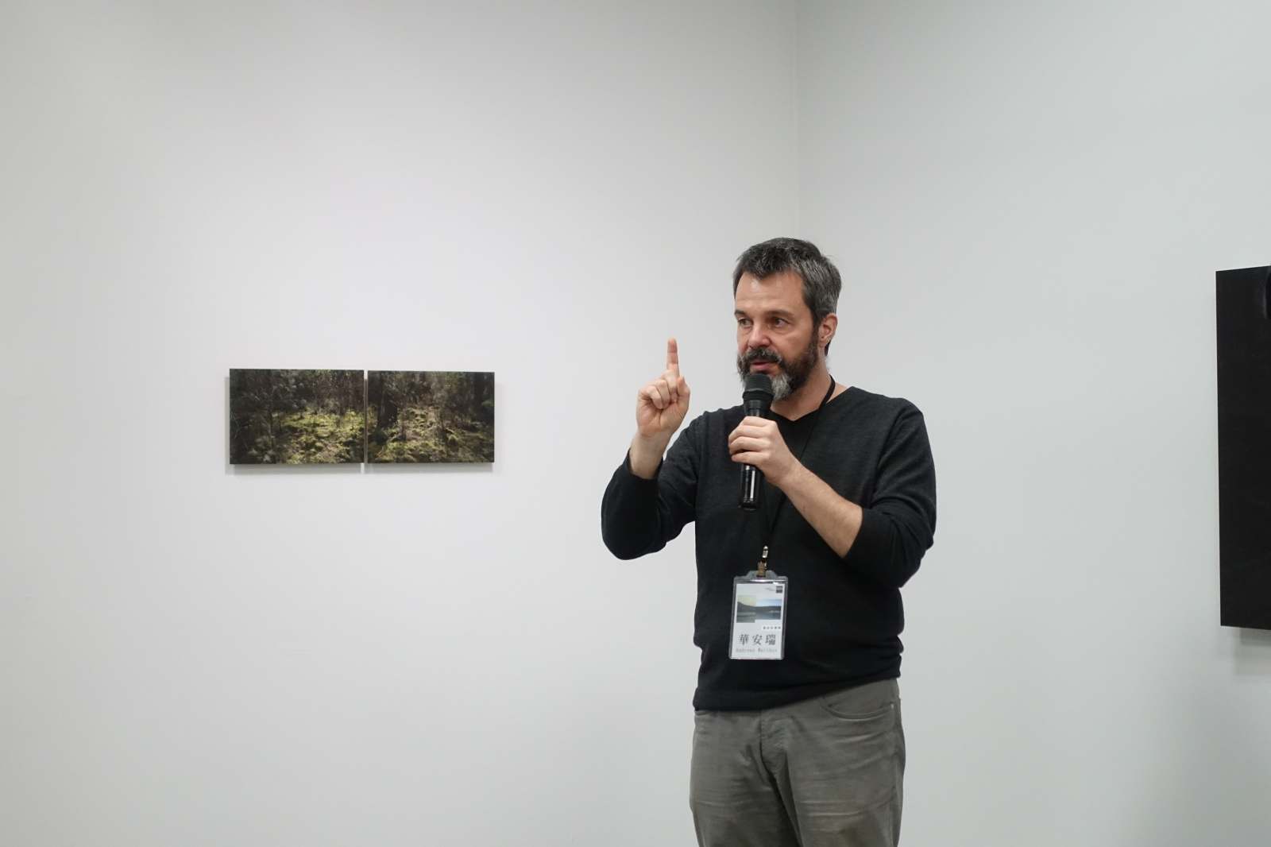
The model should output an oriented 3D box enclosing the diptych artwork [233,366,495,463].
[{"bbox_3d":[-0.650,-0.015,5.739,0.674,0.222,0.026,0,-1,-28],"label":"diptych artwork"}]

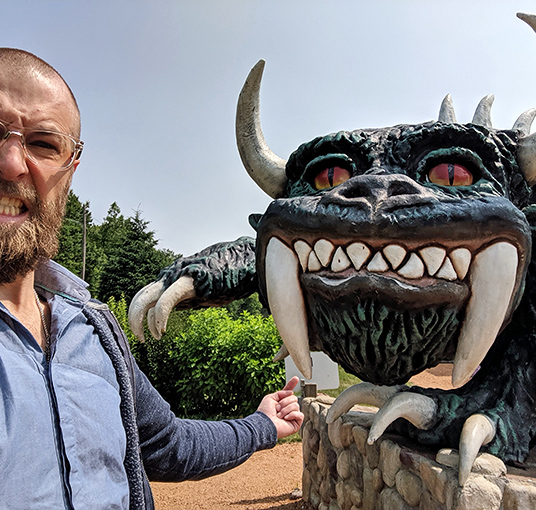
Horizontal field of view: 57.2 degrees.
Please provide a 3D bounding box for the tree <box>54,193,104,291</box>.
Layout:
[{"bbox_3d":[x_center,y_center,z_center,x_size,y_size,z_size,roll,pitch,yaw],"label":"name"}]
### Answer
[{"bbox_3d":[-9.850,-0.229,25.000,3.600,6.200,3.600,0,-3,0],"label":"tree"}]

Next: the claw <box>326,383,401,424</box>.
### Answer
[{"bbox_3d":[0.511,0.786,2.600,0.390,0.230,0.140,1,-4,-14],"label":"claw"}]

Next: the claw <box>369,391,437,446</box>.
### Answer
[{"bbox_3d":[0.633,0.776,2.330,0.370,0.250,0.140,2,-4,-28],"label":"claw"}]

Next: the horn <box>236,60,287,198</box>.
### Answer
[{"bbox_3d":[-0.036,-0.695,2.720,0.280,0.760,0.280,-1,-4,16],"label":"horn"}]

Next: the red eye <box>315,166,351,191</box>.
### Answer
[{"bbox_3d":[0.341,-0.405,2.600,0.200,0.125,0.100,-1,-4,16],"label":"red eye"}]

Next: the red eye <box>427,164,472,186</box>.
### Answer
[{"bbox_3d":[0.909,-0.401,2.460,0.225,0.125,0.100,-1,-4,16],"label":"red eye"}]

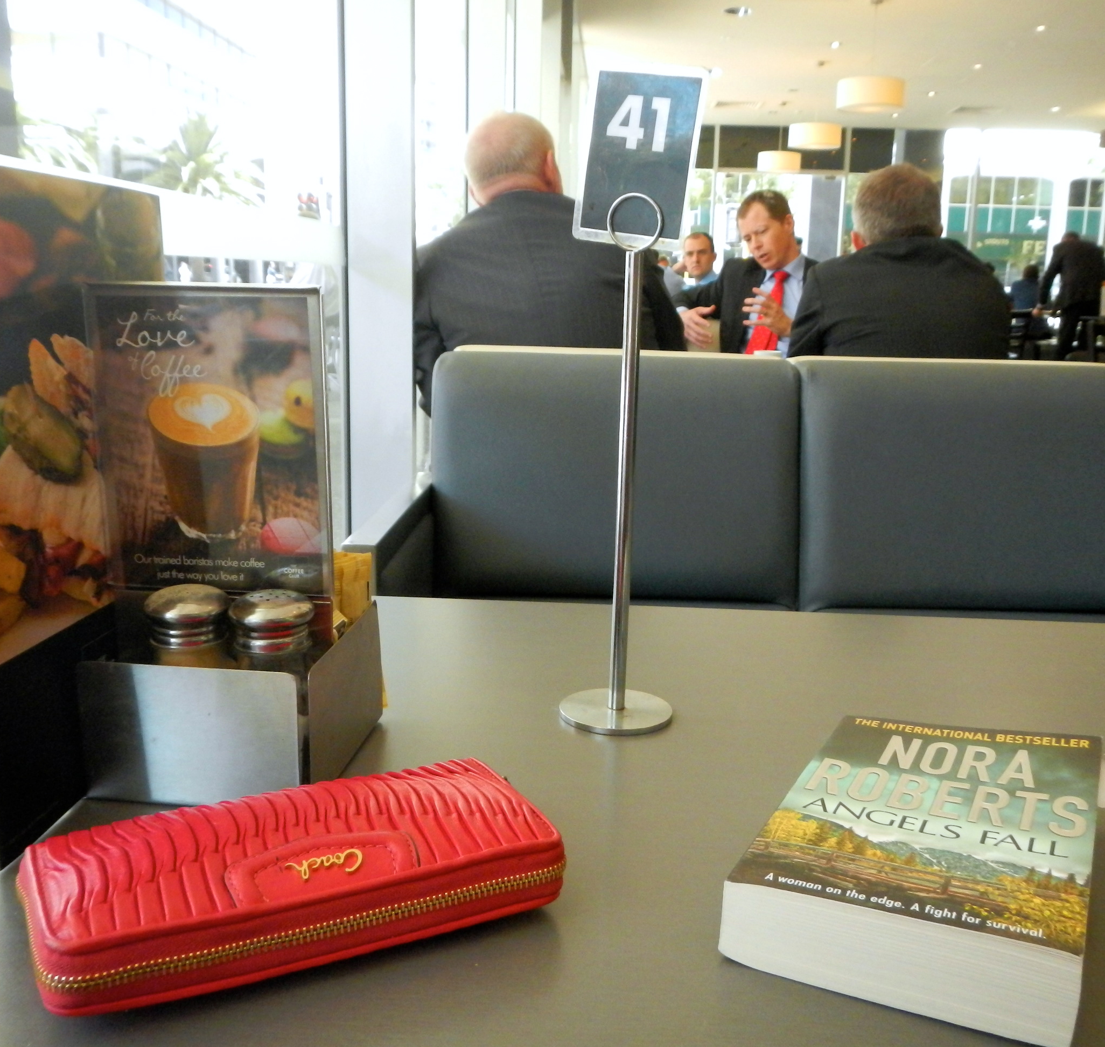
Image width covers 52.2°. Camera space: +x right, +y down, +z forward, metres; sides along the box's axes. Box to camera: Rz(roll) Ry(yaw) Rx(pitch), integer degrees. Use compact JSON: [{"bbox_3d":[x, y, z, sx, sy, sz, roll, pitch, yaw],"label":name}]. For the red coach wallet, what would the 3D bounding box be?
[{"bbox_3d":[-0.104,0.140,0.456,0.194,0.027,0.093,-5,13,-25],"label":"red coach wallet"}]

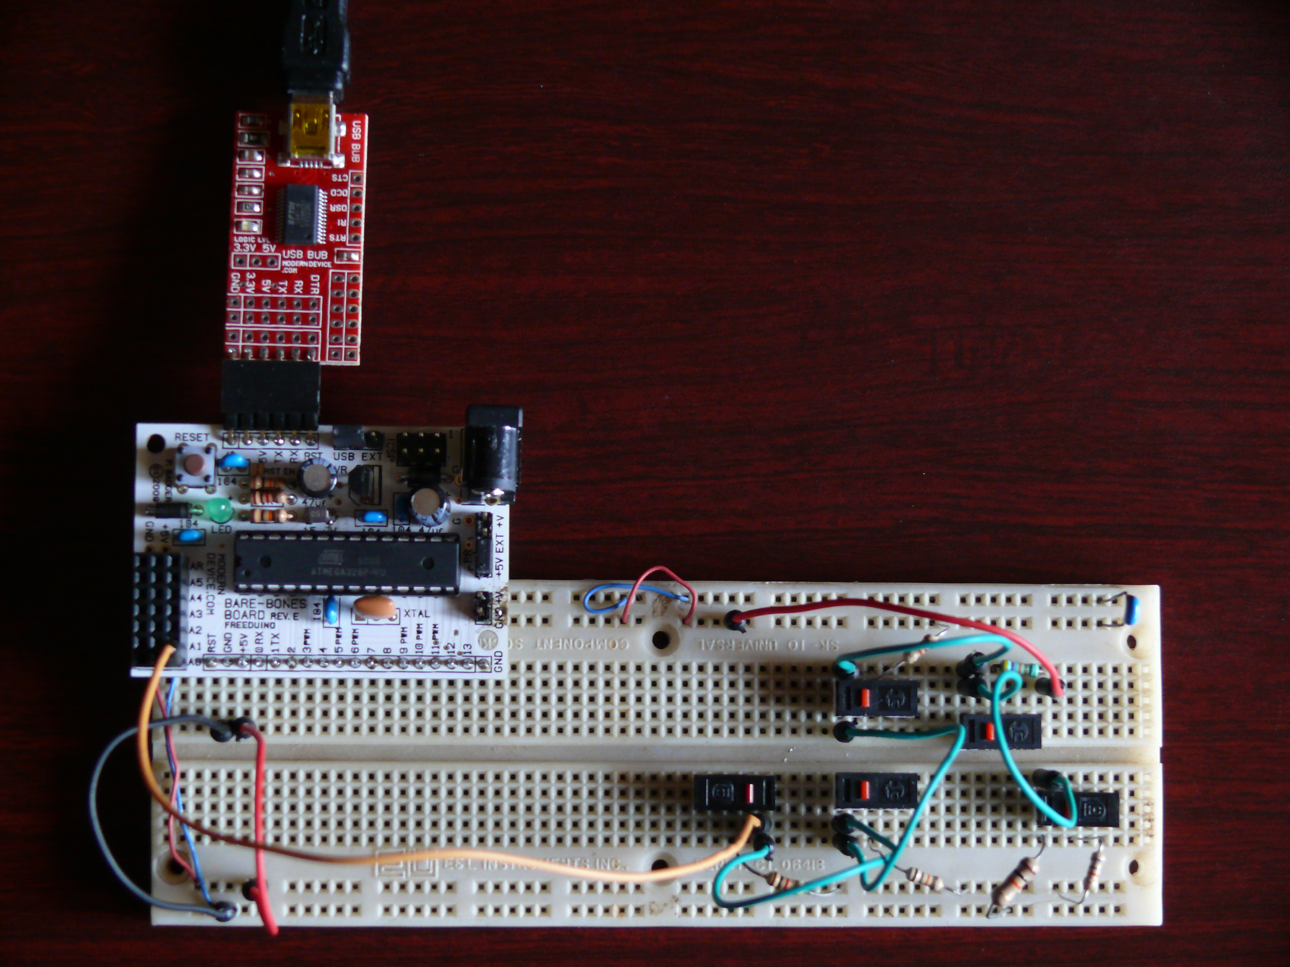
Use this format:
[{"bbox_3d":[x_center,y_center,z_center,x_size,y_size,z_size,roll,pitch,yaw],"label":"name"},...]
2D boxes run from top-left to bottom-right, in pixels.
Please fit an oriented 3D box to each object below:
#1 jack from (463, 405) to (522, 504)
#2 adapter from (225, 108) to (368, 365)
[{"bbox_3d":[-0.024,-0.004,0.457,0.009,0.011,0.015,1,83,-4],"label":"jack"},{"bbox_3d":[-0.056,-0.040,0.465,0.022,0.006,0.042,1,77,-3],"label":"adapter"}]

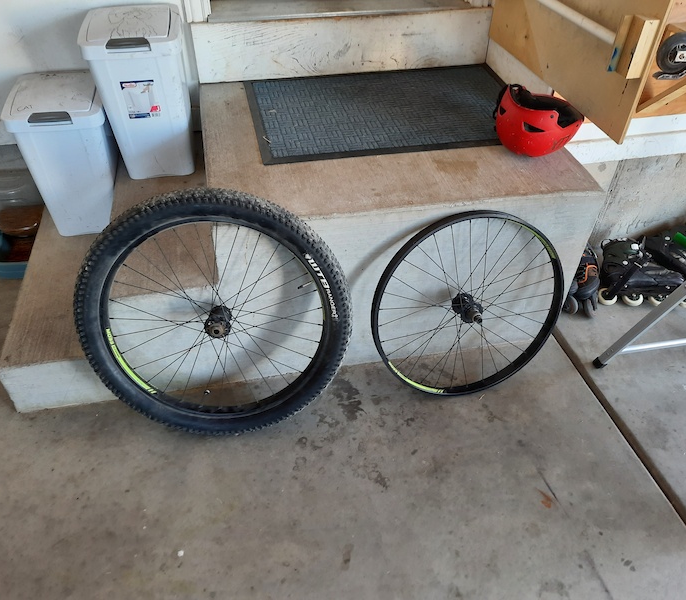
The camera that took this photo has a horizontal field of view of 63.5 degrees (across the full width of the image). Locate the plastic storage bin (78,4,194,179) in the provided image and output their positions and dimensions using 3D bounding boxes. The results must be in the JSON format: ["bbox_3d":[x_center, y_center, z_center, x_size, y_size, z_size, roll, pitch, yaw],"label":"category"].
[{"bbox_3d":[-0.632,-0.672,1.804,0.275,0.468,0.325,-9,45,-13],"label":"plastic storage bin"}]

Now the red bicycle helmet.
[{"bbox_3d":[0.569,-0.523,1.625,0.272,0.190,0.210,16,41,7],"label":"red bicycle helmet"}]

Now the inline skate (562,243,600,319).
[{"bbox_3d":[0.852,-0.108,2.028,0.120,0.270,0.290,-1,43,-4],"label":"inline skate"}]

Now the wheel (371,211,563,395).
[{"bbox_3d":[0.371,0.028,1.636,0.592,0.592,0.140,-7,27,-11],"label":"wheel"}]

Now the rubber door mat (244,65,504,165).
[{"bbox_3d":[0.166,-0.652,1.877,0.930,0.012,0.612,-7,44,-10],"label":"rubber door mat"}]

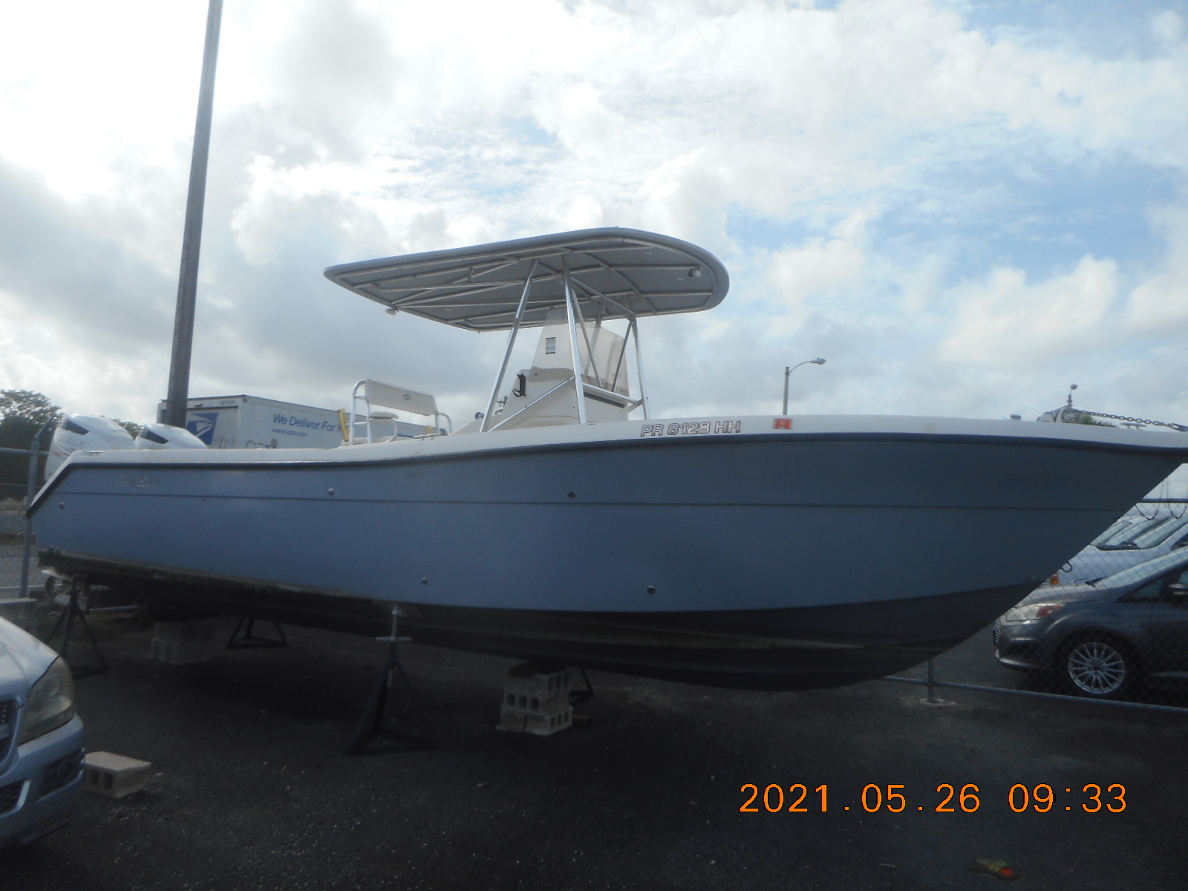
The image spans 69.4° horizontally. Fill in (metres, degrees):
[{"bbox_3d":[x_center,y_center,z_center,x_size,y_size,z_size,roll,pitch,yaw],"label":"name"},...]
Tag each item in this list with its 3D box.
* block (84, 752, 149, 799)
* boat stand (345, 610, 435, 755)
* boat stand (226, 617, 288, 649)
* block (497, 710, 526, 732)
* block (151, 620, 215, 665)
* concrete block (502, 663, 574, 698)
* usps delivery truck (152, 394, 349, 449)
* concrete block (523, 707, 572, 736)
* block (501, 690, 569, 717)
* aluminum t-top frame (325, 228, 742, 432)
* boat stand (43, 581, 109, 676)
[{"bbox_3d":[-2.707,1.846,4.804,0.390,0.145,0.194,-1,-5,26],"label":"block"},{"bbox_3d":[-1.391,1.579,5.920,0.590,0.900,0.600,2,-5,-19],"label":"boat stand"},{"bbox_3d":[-3.545,1.668,9.090,0.610,0.860,0.580,2,-5,-14],"label":"boat stand"},{"bbox_3d":[-0.499,2.004,6.384,0.192,0.142,0.394,-1,-5,26],"label":"block"},{"bbox_3d":[-3.863,1.828,8.108,0.380,0.400,0.390,-2,-5,30],"label":"block"},{"bbox_3d":[-0.417,1.718,6.362,0.380,0.142,0.385,-1,-5,26],"label":"concrete block"},{"bbox_3d":[-6.221,1.280,21.081,2.450,3.808,8.700,-1,-5,24],"label":"usps delivery truck"},{"bbox_3d":[-0.321,2.000,6.297,0.192,0.142,0.394,-1,-5,26],"label":"concrete block"},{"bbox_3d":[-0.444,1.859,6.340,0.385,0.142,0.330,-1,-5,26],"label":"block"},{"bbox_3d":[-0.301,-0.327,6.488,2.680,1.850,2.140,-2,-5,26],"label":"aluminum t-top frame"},{"bbox_3d":[-4.724,1.604,7.740,0.600,0.870,0.600,2,-5,-10],"label":"boat stand"}]

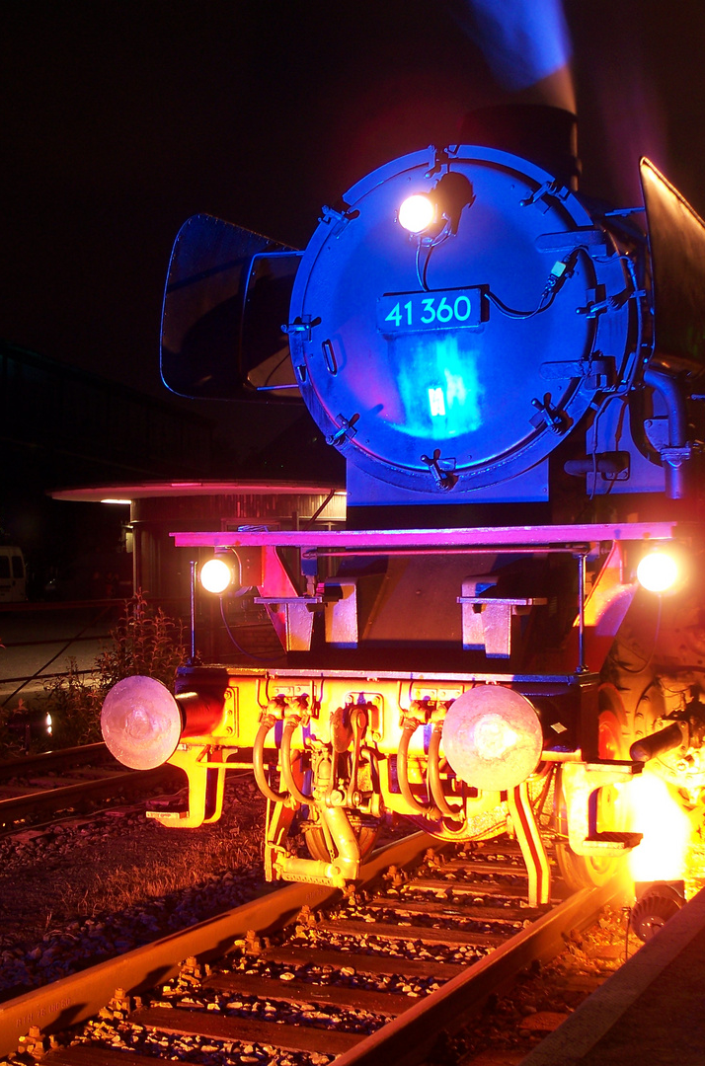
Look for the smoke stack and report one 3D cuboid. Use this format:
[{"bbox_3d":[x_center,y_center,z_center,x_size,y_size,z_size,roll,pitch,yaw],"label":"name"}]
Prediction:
[{"bbox_3d":[1.082,-2.406,9.556,0.780,0.550,0.780,-1,-2,25],"label":"smoke stack"}]

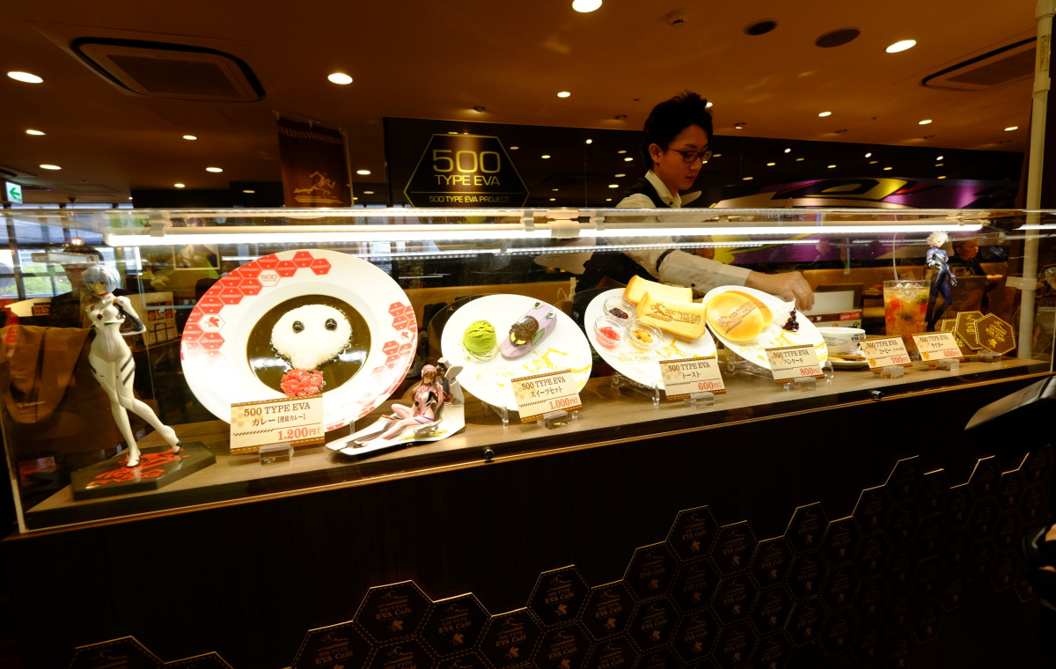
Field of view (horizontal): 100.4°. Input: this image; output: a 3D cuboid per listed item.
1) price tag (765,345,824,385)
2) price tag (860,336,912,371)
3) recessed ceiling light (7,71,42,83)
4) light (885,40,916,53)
[{"bbox_3d":[0.413,0.046,0.680,0.091,0.055,0.004,-5,-17,-16],"label":"price tag"},{"bbox_3d":[0.595,0.032,0.730,0.091,0.055,0.004,-5,-17,-16],"label":"price tag"},{"bbox_3d":[-3.039,-1.560,2.659,0.145,0.030,0.145,-5,7,-16],"label":"recessed ceiling light"},{"bbox_3d":[2.370,-1.836,2.793,0.145,0.030,0.145,-5,7,-16],"label":"light"}]

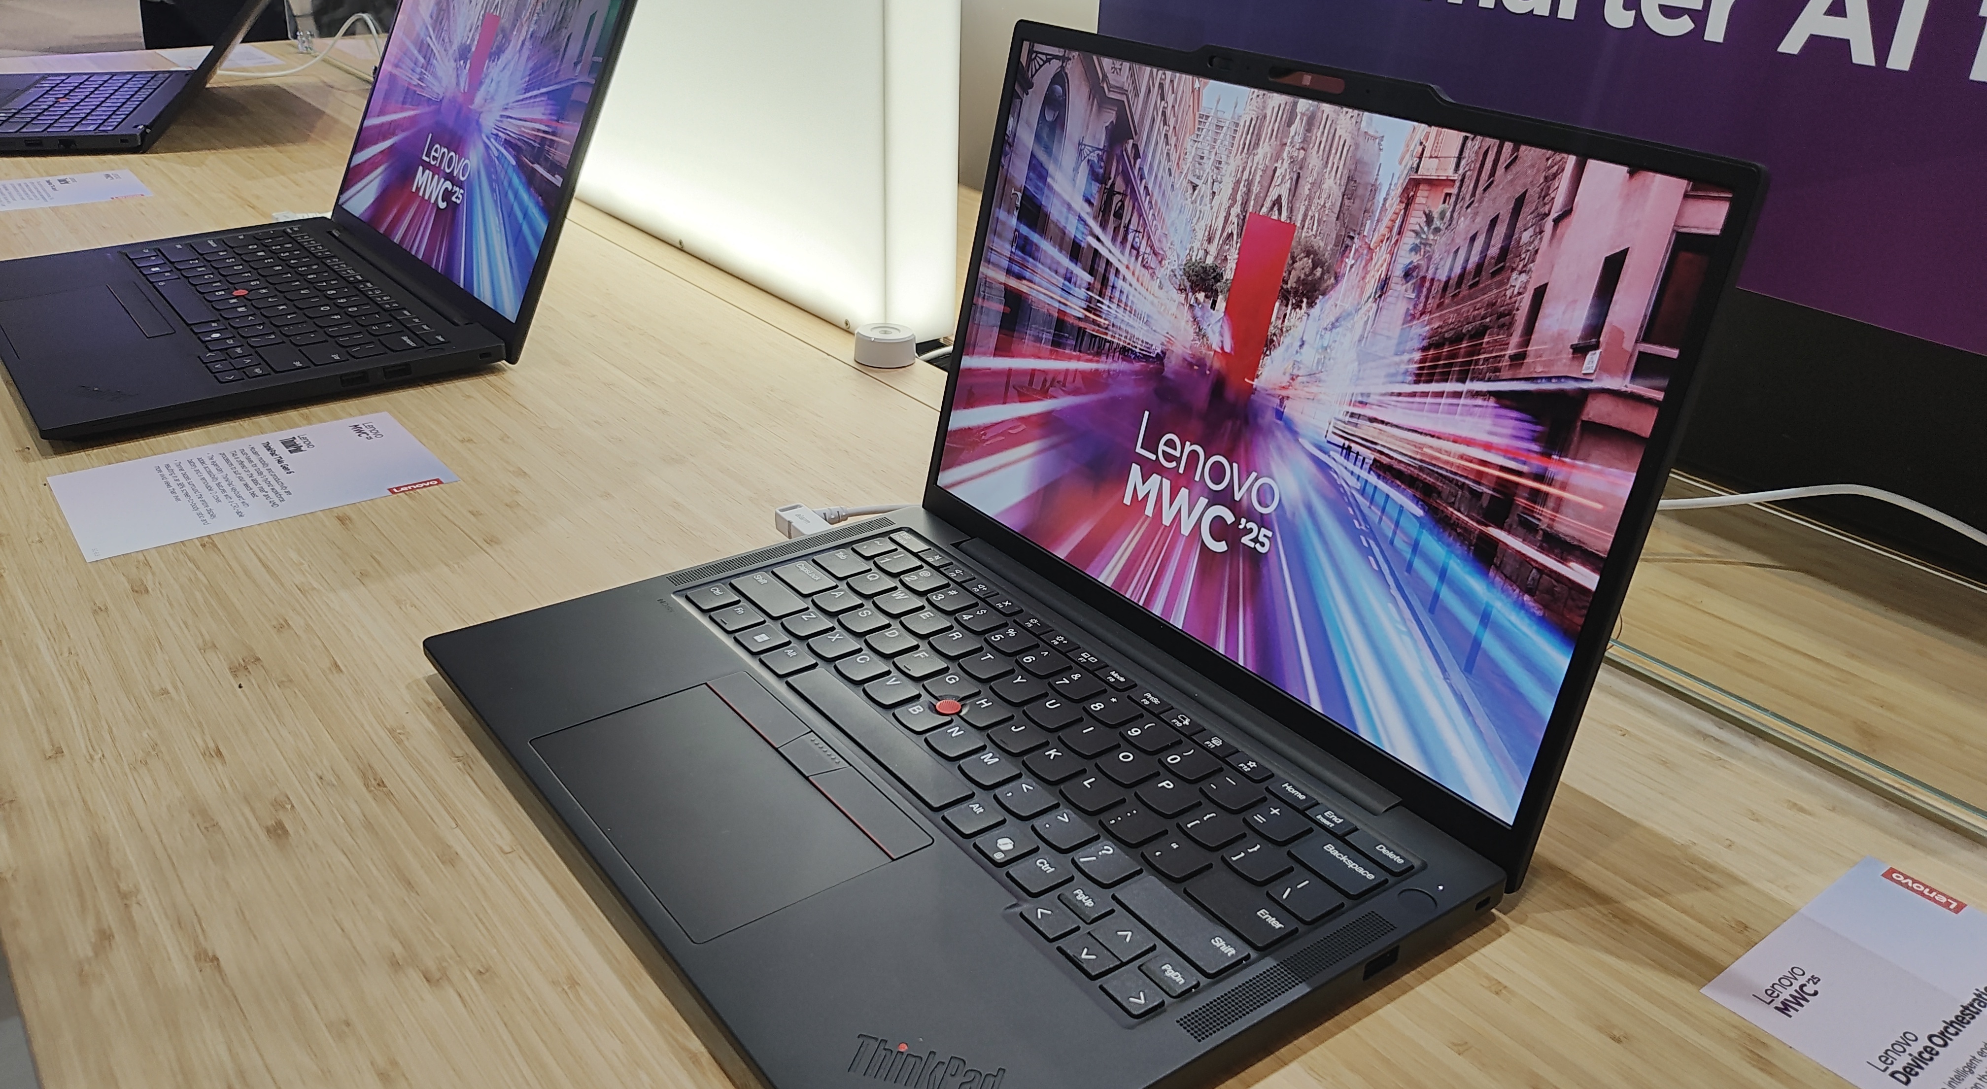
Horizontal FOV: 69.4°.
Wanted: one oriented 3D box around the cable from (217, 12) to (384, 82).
[{"bbox_3d":[-0.786,-0.567,1.626,0.185,0.064,0.040,-18,33,-35],"label":"cable"}]

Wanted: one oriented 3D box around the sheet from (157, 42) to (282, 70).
[{"bbox_3d":[-0.919,-0.579,1.706,0.105,0.001,0.148,-18,33,-35],"label":"sheet"}]

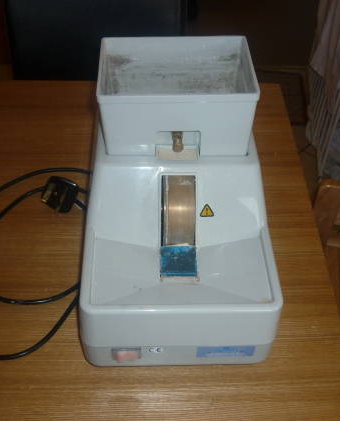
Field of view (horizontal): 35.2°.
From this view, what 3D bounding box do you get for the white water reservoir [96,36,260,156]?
[{"bbox_3d":[0.007,-0.149,0.688,0.188,0.092,0.136,-1,45,-1],"label":"white water reservoir"}]

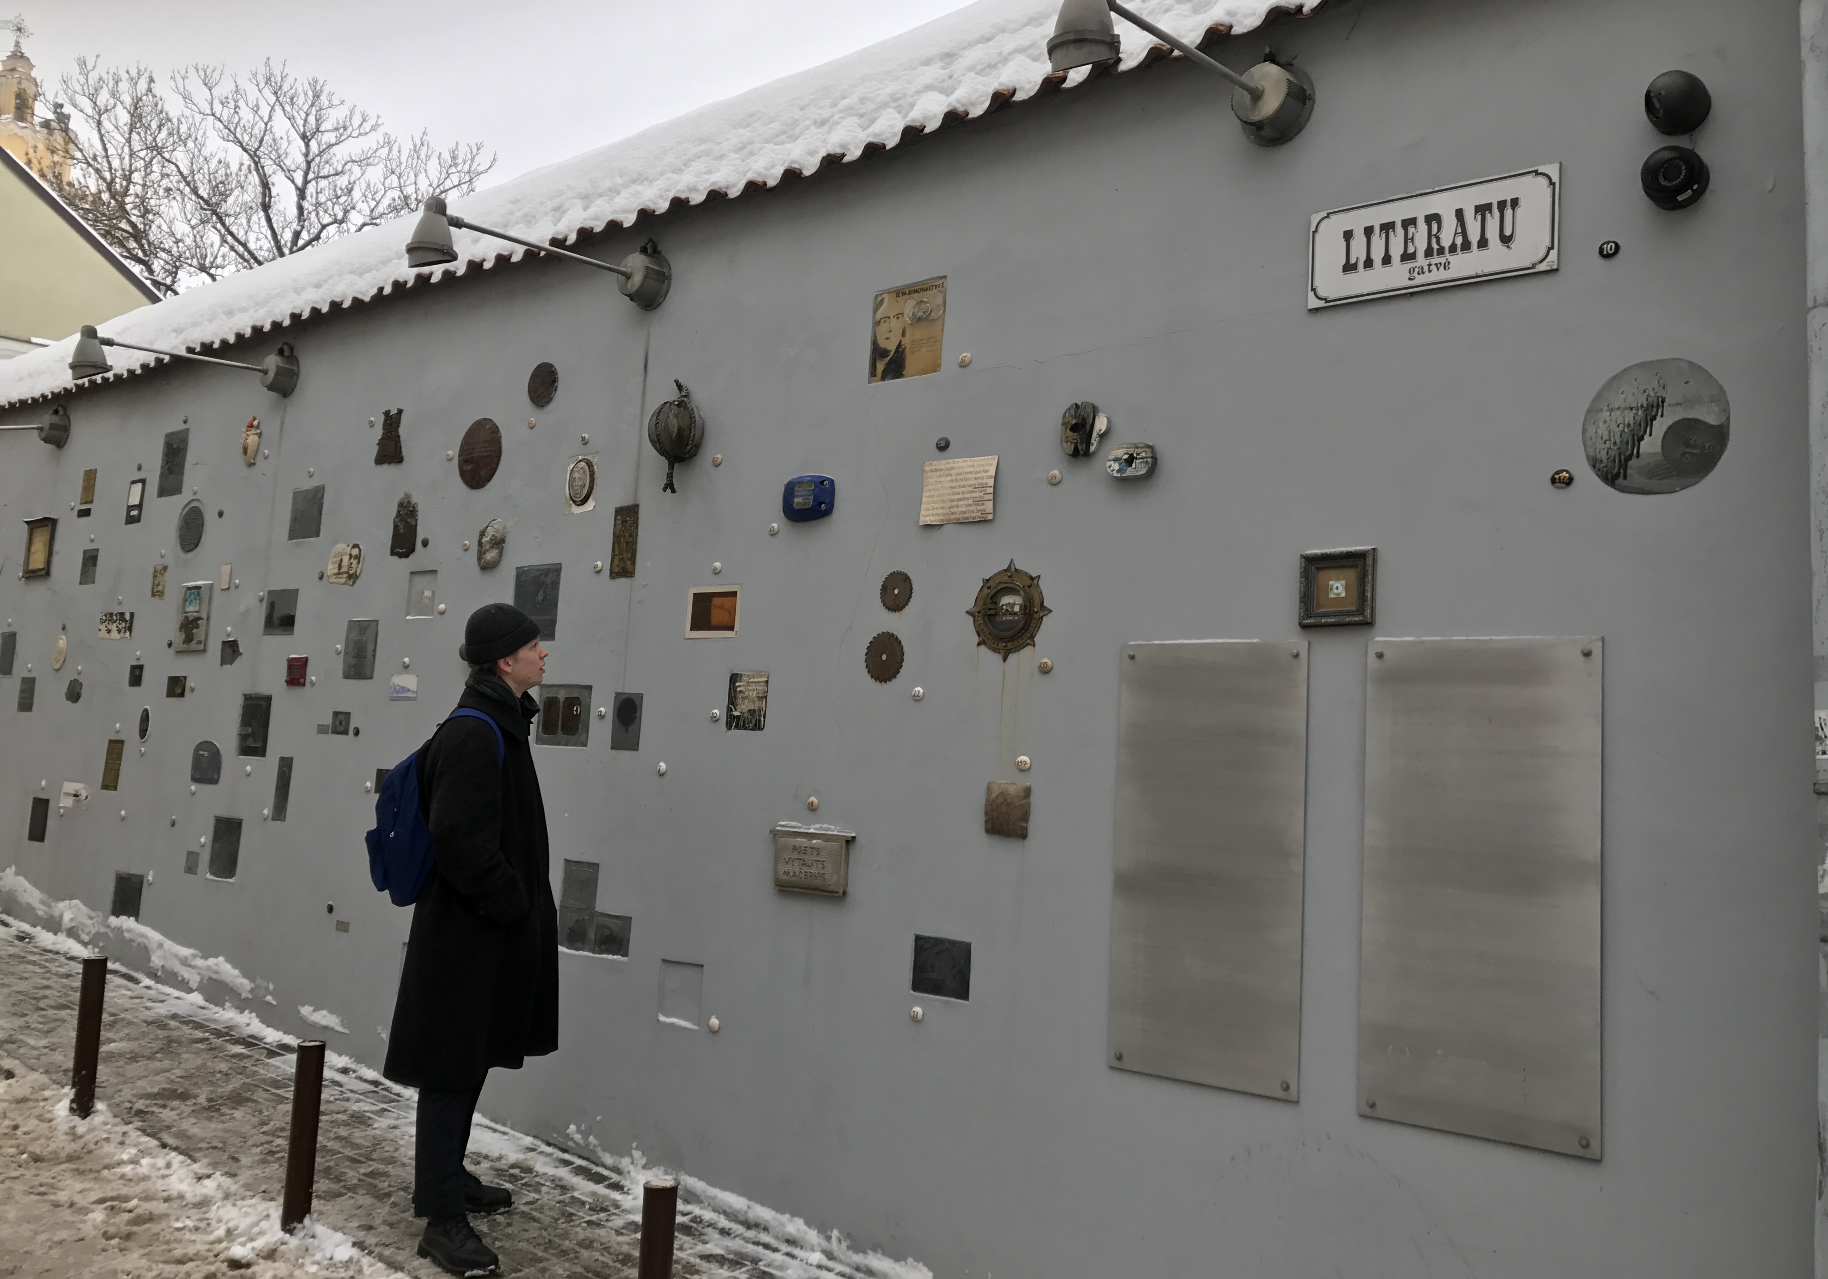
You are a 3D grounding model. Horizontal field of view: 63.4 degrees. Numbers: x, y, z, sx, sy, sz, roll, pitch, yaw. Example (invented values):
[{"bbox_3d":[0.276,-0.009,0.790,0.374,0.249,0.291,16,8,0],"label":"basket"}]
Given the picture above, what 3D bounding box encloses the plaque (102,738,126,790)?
[{"bbox_3d":[-4.168,0.655,7.684,0.175,0.263,0.015,-1,-6,38],"label":"plaque"}]

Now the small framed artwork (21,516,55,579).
[{"bbox_3d":[-5.023,-0.528,8.487,0.330,0.345,0.045,-1,-6,38],"label":"small framed artwork"}]

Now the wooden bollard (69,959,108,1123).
[{"bbox_3d":[-2.904,1.396,5.205,0.076,0.542,0.076,-1,-6,38],"label":"wooden bollard"}]

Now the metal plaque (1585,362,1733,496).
[{"bbox_3d":[1.562,-0.446,3.115,0.282,0.290,0.020,-1,-6,38],"label":"metal plaque"}]

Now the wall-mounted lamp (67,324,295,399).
[{"bbox_3d":[-3.225,-1.227,6.544,0.210,0.380,0.950,-1,-7,38],"label":"wall-mounted lamp"}]

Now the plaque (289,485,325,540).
[{"bbox_3d":[-2.644,-0.548,6.461,0.258,0.228,0.020,-1,-6,38],"label":"plaque"}]

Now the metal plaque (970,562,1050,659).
[{"bbox_3d":[0.278,-0.077,4.089,0.263,0.281,0.060,-1,-6,38],"label":"metal plaque"}]

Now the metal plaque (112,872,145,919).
[{"bbox_3d":[-3.789,1.250,7.145,0.293,0.229,0.020,-1,-6,38],"label":"metal plaque"}]

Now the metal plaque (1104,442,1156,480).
[{"bbox_3d":[0.584,-0.474,3.957,0.135,0.088,0.040,-1,-7,38],"label":"metal plaque"}]

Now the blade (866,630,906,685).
[{"bbox_3d":[-0.091,0.056,4.483,0.155,0.155,0.010,-1,-7,38],"label":"blade"}]

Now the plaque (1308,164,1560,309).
[{"bbox_3d":[1.251,-0.976,3.604,0.607,0.249,0.020,-1,-6,38],"label":"plaque"}]

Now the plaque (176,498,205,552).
[{"bbox_3d":[-3.623,-0.558,7.403,0.250,0.245,0.020,-1,-6,38],"label":"plaque"}]

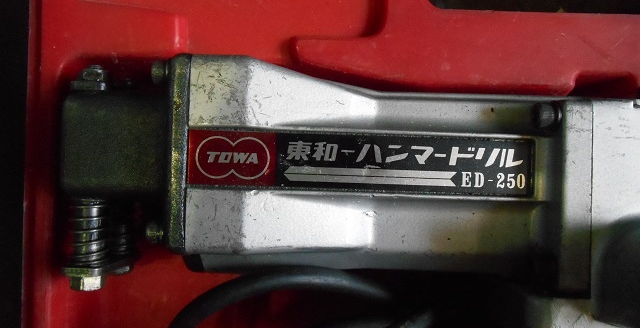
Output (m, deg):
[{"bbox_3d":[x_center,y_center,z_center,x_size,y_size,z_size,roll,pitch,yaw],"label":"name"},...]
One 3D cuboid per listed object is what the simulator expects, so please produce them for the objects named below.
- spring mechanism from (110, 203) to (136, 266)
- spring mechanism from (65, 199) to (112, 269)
[{"bbox_3d":[-0.115,0.036,0.275,0.020,0.020,0.036,2,90,0],"label":"spring mechanism"},{"bbox_3d":[-0.115,0.034,0.240,0.021,0.021,0.036,2,90,0],"label":"spring mechanism"}]

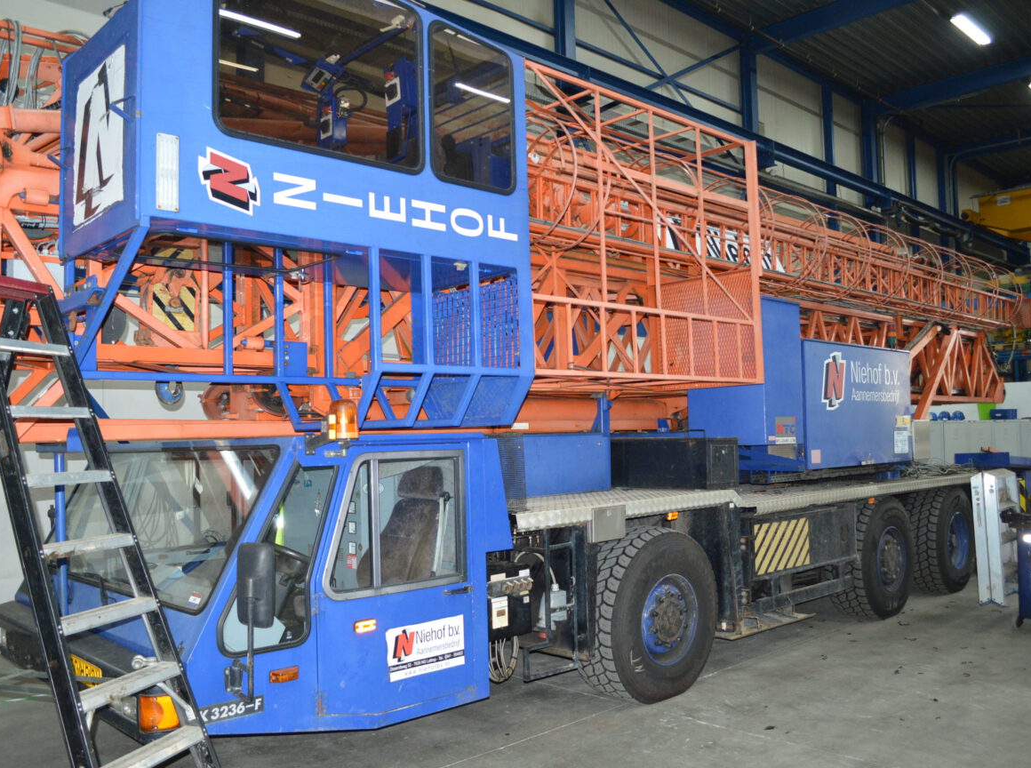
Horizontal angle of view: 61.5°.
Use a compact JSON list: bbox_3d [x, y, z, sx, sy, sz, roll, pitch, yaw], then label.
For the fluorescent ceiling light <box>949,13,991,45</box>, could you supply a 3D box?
[{"bbox_3d":[8.540,-6.600,16.200,1.530,0.110,0.180,2,-5,-43],"label":"fluorescent ceiling light"}]

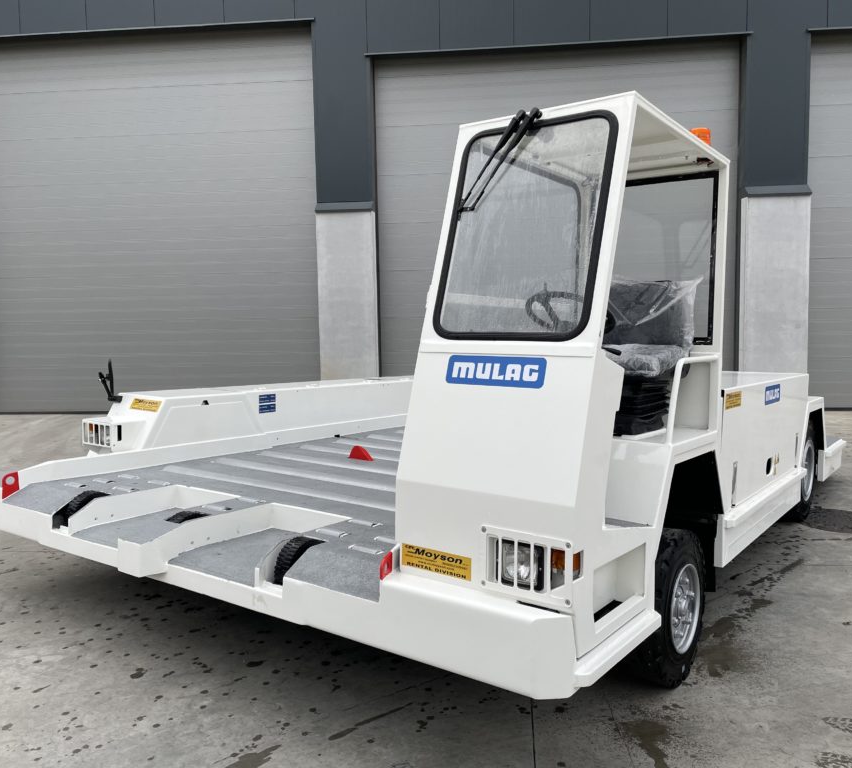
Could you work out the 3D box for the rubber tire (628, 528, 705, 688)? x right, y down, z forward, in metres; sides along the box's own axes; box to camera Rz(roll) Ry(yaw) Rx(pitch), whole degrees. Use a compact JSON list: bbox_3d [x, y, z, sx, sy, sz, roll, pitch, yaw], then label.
[{"bbox_3d":[0.909,0.838,3.043,0.210,0.590,0.590,3,4,36],"label":"rubber tire"}]

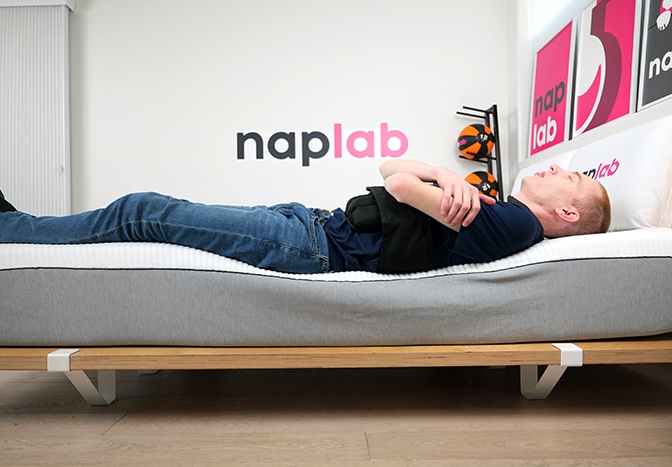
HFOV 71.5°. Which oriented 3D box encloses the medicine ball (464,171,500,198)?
[{"bbox_3d":[0.957,-0.292,3.090,0.233,0.233,0.233,0,-1,0],"label":"medicine ball"}]

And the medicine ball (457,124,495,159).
[{"bbox_3d":[0.932,-0.605,3.090,0.233,0.233,0.233,0,-1,0],"label":"medicine ball"}]

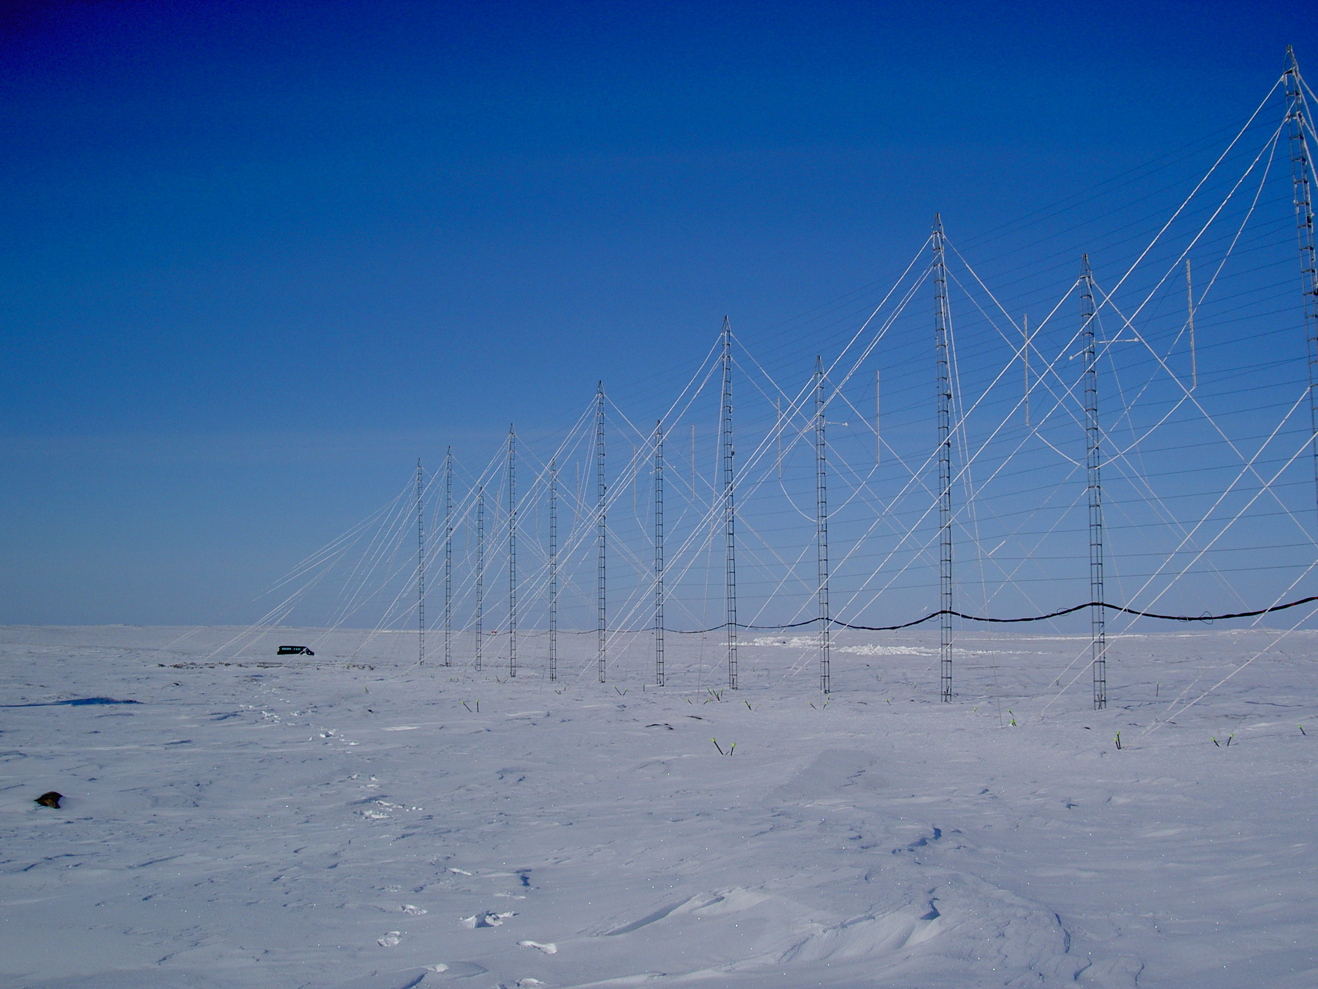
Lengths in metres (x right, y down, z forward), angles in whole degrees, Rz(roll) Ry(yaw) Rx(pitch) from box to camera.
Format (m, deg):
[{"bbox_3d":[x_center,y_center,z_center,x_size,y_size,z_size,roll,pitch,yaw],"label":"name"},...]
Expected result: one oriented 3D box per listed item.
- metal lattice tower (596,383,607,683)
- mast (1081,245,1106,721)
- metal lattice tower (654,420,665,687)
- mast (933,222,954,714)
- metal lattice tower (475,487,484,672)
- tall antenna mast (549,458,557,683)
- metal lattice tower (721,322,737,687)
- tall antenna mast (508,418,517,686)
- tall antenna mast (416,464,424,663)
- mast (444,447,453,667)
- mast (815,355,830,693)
[{"bbox_3d":[-2.894,1.832,74.985,0.330,15.240,0.350,2,-5,-22],"label":"metal lattice tower"},{"bbox_3d":[11.608,-0.410,39.722,0.330,12.190,0.350,2,-5,-22],"label":"mast"},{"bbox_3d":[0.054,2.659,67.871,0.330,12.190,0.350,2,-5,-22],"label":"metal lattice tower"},{"bbox_3d":[8.846,-1.247,46.377,0.330,15.240,0.350,2,-5,-22],"label":"mast"},{"bbox_3d":[-11.553,5.459,96.020,0.330,12.190,0.350,2,-5,-22],"label":"metal lattice tower"},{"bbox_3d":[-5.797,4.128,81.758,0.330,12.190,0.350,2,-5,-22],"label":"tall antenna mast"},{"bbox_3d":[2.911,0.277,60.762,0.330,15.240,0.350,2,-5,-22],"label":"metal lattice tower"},{"bbox_3d":[-8.747,3.307,88.988,0.330,15.240,0.350,2,-5,-22],"label":"tall antenna mast"},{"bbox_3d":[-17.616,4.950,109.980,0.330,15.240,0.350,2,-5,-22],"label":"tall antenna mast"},{"bbox_3d":[-14.545,4.271,102.952,0.330,15.240,0.350,2,-5,-22],"label":"mast"},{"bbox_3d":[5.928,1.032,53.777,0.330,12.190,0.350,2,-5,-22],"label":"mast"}]

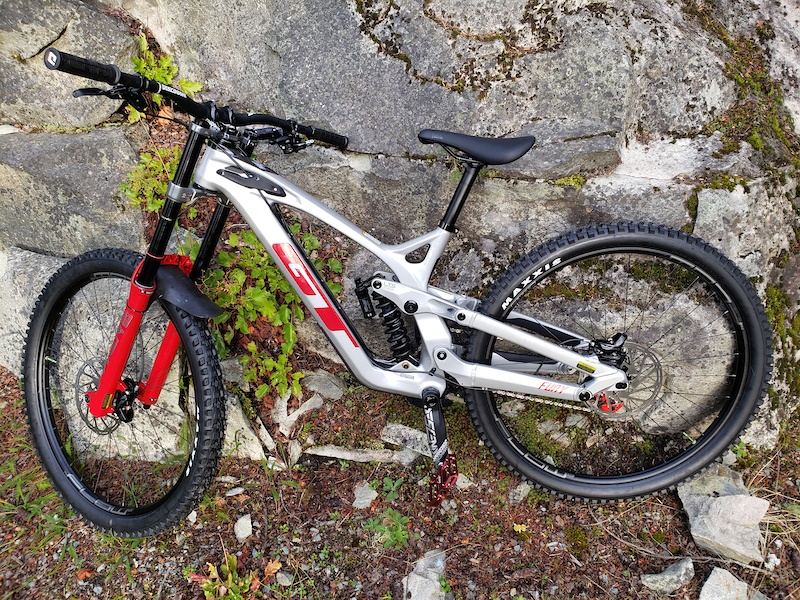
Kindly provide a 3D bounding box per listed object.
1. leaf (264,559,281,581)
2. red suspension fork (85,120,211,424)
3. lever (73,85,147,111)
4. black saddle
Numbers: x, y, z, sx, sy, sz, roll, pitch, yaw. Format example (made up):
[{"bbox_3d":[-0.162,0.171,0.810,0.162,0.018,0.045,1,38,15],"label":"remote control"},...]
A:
[{"bbox_3d":[-0.306,0.642,1.446,0.042,0.020,0.055,12,28,31],"label":"leaf"},{"bbox_3d":[-0.560,-0.044,1.450,0.120,0.780,0.200,33,18,23],"label":"red suspension fork"},{"bbox_3d":[-0.524,-0.366,1.099,0.065,0.040,0.150,-26,-9,27],"label":"lever"},{"bbox_3d":[0.168,-0.339,1.338,0.258,0.070,0.140,3,18,1],"label":"black saddle"}]

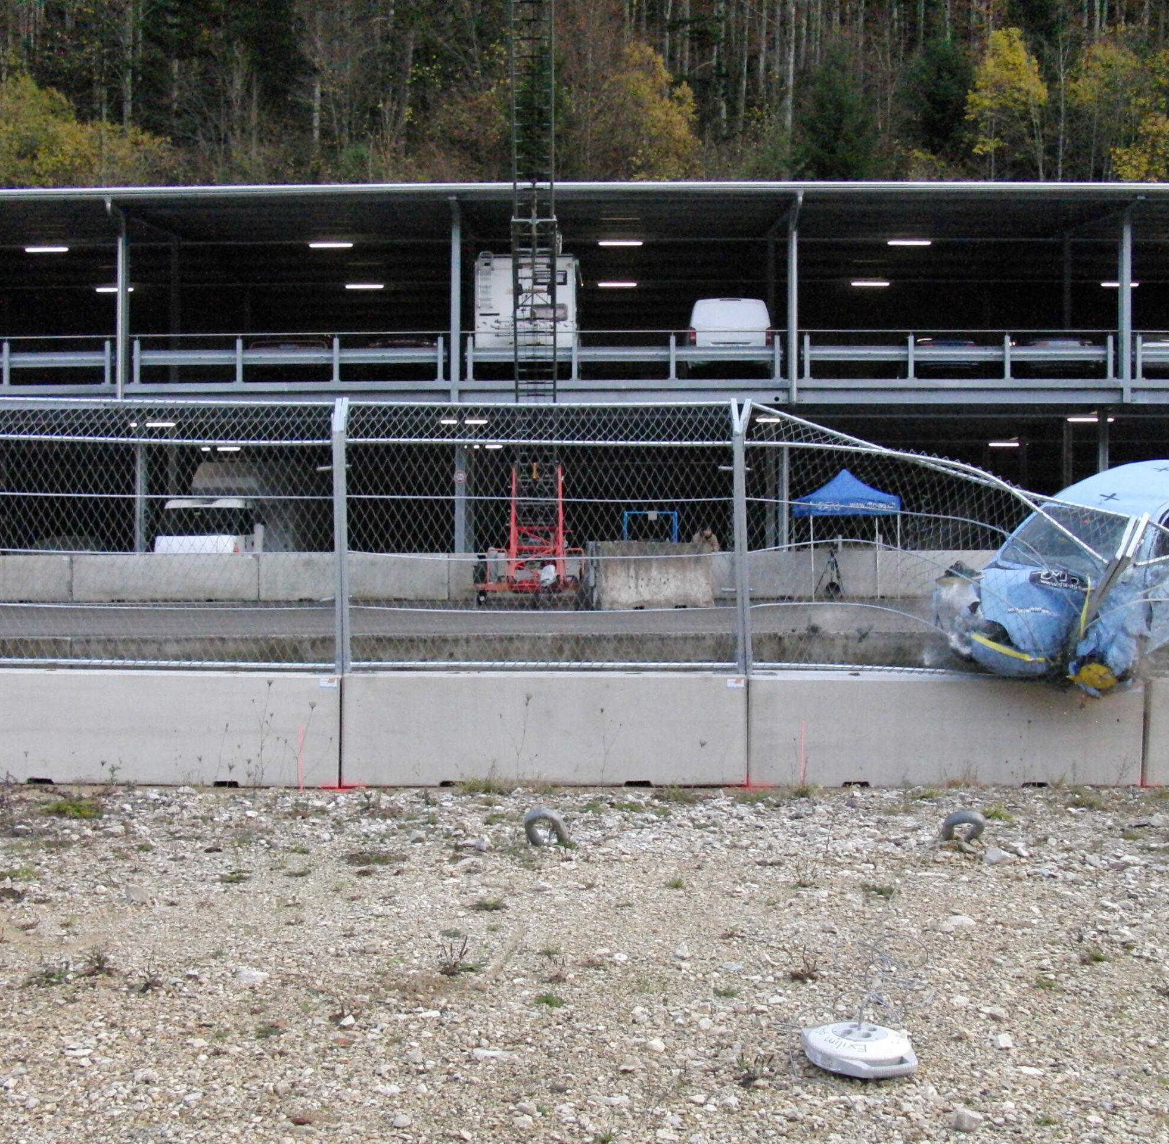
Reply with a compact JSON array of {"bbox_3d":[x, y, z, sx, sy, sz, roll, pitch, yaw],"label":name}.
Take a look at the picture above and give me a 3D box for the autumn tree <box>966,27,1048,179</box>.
[{"bbox_3d":[19.980,-21.600,75.000,3.900,8.200,3.800,0,1,0],"label":"autumn tree"}]

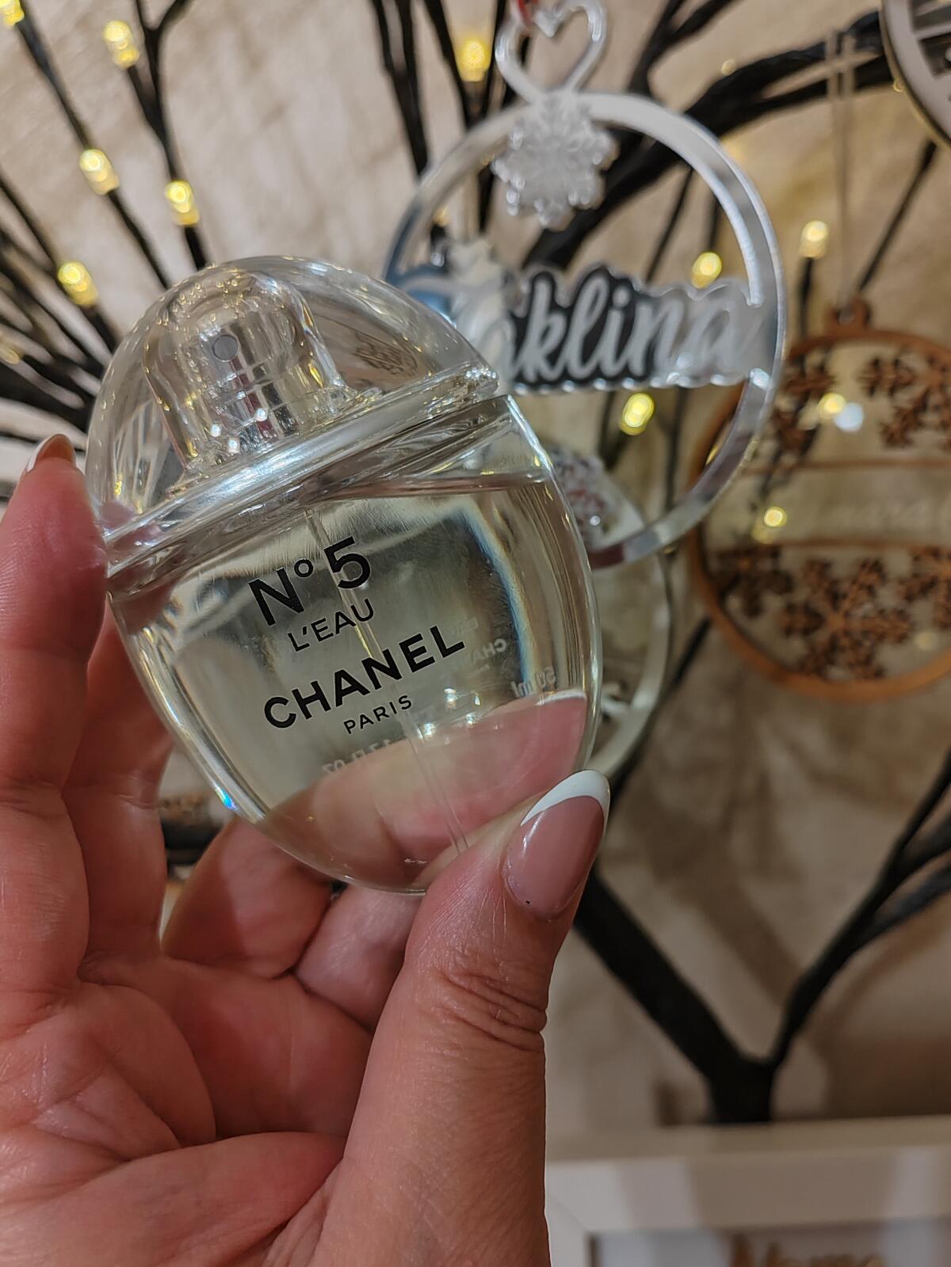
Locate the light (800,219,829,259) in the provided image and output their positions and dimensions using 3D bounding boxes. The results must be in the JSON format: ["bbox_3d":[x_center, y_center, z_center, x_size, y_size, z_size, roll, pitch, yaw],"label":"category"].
[{"bbox_3d":[0.115,-0.134,0.335,0.008,0.013,0.008,12,40,14],"label":"light"}]

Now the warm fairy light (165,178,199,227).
[{"bbox_3d":[-0.098,-0.144,0.330,0.008,0.014,0.008,-16,31,-9],"label":"warm fairy light"}]

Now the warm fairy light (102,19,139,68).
[{"bbox_3d":[-0.118,-0.197,0.330,0.008,0.014,0.008,-22,32,-7],"label":"warm fairy light"}]

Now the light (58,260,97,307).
[{"bbox_3d":[-0.131,-0.115,0.325,0.008,0.014,0.008,-28,31,-11],"label":"light"}]

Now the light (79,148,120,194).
[{"bbox_3d":[-0.125,-0.154,0.330,0.008,0.014,0.008,-28,33,-7],"label":"light"}]

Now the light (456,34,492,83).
[{"bbox_3d":[-0.001,-0.198,0.340,0.008,0.014,0.008,5,16,-3],"label":"light"}]

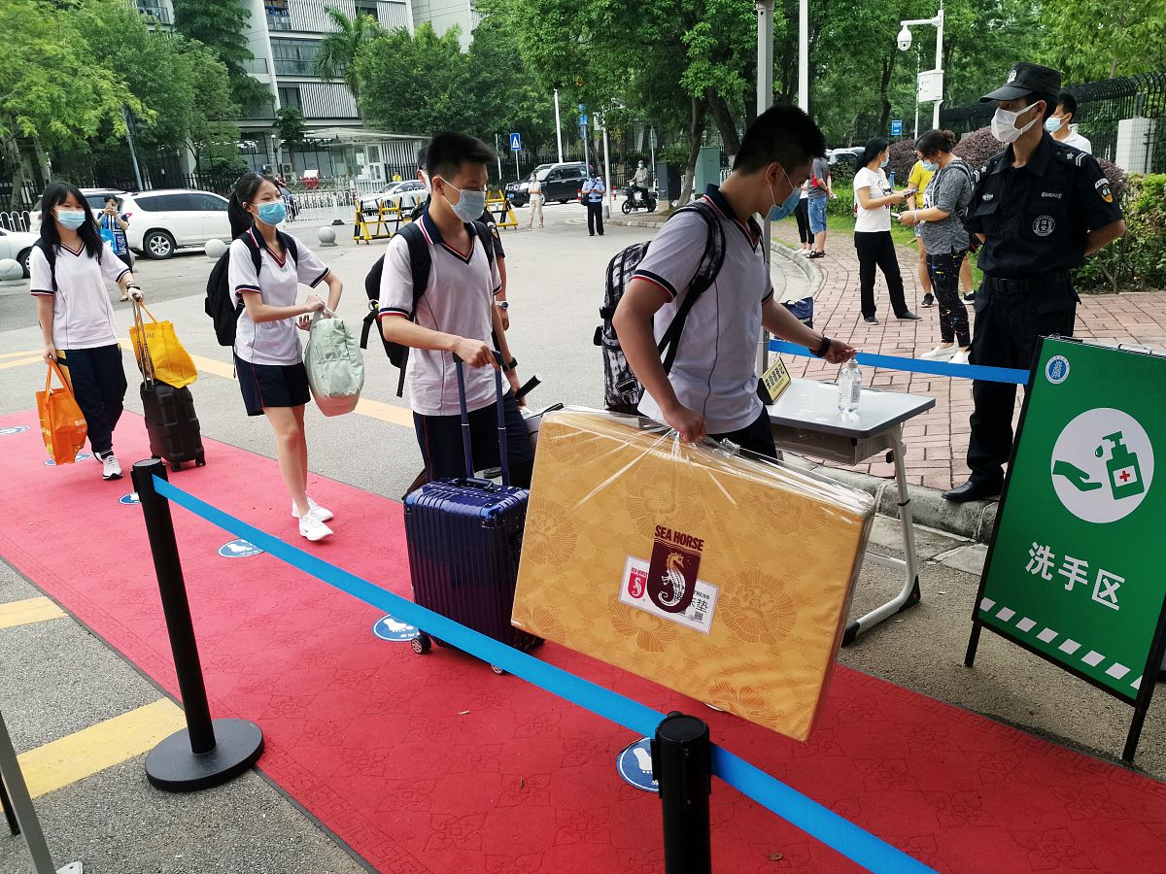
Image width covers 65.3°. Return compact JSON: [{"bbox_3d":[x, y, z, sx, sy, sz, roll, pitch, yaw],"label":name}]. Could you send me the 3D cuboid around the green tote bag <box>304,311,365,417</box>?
[{"bbox_3d":[-1.060,-0.308,3.866,0.250,0.420,0.200,-12,18,-28],"label":"green tote bag"}]

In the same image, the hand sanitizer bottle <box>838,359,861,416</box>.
[{"bbox_3d":[0.919,-0.190,3.131,0.070,0.210,0.077,4,18,23],"label":"hand sanitizer bottle"}]

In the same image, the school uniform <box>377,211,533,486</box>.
[{"bbox_3d":[-0.428,-0.278,3.229,0.350,1.030,0.490,12,22,42],"label":"school uniform"}]

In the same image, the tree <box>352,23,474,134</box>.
[{"bbox_3d":[-10.511,-20.566,58.397,8.200,10.791,8.000,-3,16,0],"label":"tree"}]

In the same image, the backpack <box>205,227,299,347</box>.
[{"bbox_3d":[-1.568,-0.702,4.304,0.270,0.470,0.330,11,22,40],"label":"backpack"}]

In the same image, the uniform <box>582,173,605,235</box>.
[{"bbox_3d":[0.241,-6.043,23.756,0.600,1.540,0.360,-3,16,1],"label":"uniform"}]

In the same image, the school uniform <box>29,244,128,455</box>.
[{"bbox_3d":[-2.803,-0.486,5.189,0.500,1.270,0.310,-17,21,-39],"label":"school uniform"}]

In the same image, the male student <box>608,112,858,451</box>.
[{"bbox_3d":[0.447,-0.058,2.669,0.640,1.720,0.660,5,18,26],"label":"male student"}]

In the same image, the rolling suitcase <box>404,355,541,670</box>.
[{"bbox_3d":[-0.389,0.247,3.125,0.385,1.044,0.250,6,19,28],"label":"rolling suitcase"}]

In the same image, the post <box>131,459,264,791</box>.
[{"bbox_3d":[-1.160,0.511,2.606,0.335,0.923,0.335,-3,16,0],"label":"post"}]

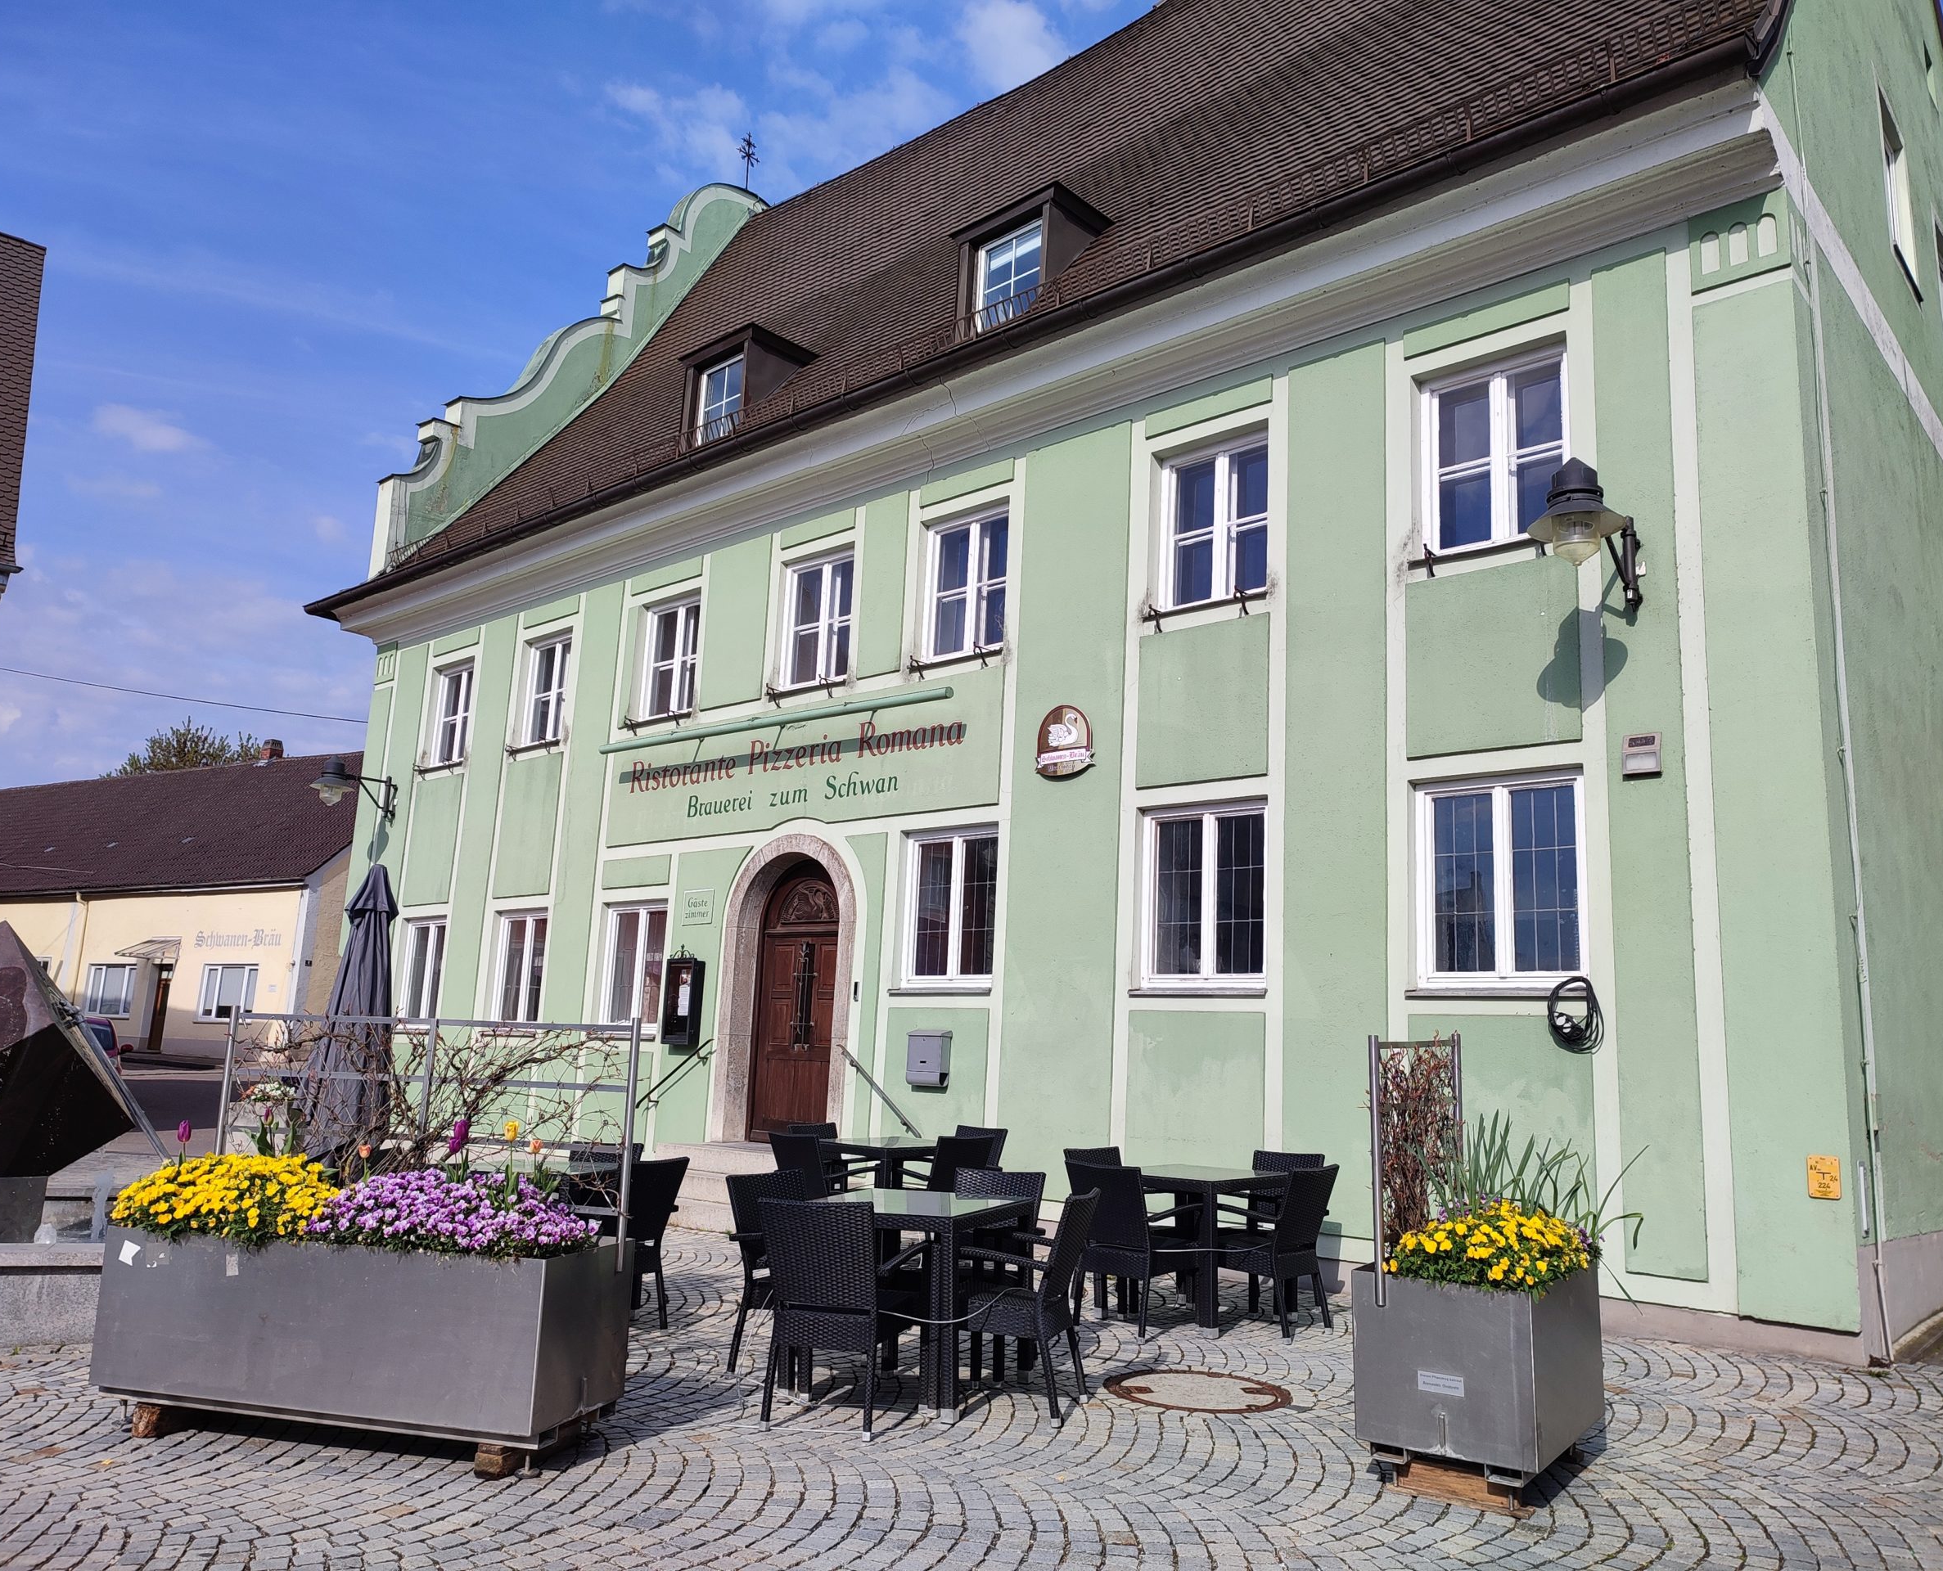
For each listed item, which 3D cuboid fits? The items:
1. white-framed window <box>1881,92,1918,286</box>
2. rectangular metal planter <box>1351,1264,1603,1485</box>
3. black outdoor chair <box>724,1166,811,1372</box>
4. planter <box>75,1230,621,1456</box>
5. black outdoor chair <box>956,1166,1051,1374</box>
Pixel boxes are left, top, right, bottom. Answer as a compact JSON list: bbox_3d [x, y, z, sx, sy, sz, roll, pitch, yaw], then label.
[{"bbox_3d":[6.641,-4.254,10.957,0.140,1.130,0.880,-7,-15,42],"label":"white-framed window"},{"bbox_3d":[1.737,1.929,5.148,0.578,0.567,0.850,-5,-11,35],"label":"rectangular metal planter"},{"bbox_3d":[-0.732,2.120,6.566,0.570,0.840,0.570,-7,-13,40],"label":"black outdoor chair"},{"bbox_3d":[-2.204,1.931,5.493,1.815,0.590,0.600,-1,-10,17],"label":"planter"},{"bbox_3d":[-0.001,2.171,6.765,0.560,0.845,0.560,-2,-12,25],"label":"black outdoor chair"}]

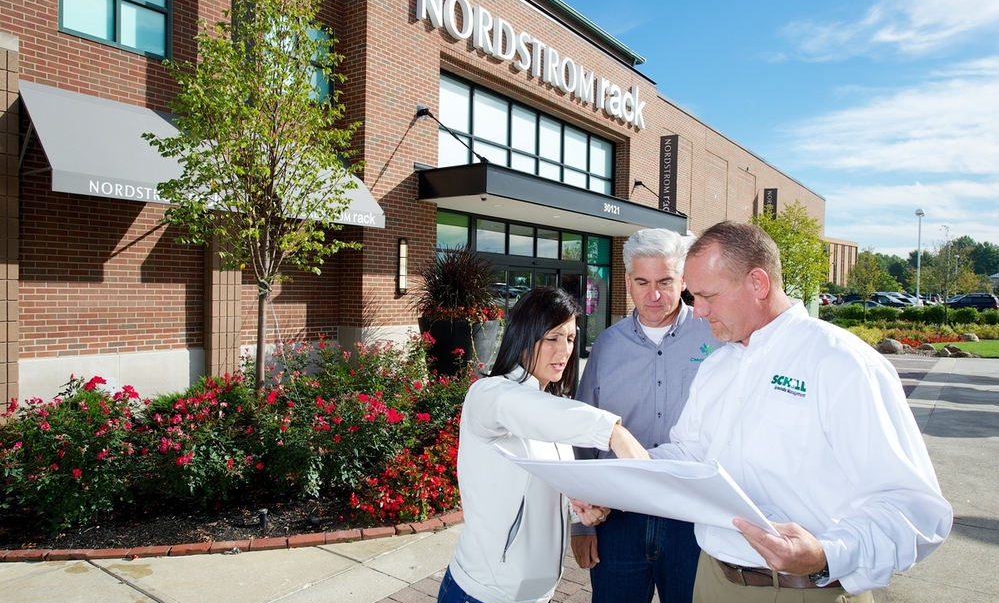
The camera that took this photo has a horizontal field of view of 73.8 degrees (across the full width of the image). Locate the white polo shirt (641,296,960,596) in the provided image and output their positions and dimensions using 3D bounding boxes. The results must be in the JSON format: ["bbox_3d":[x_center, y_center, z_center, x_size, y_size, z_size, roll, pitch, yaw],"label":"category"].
[{"bbox_3d":[0.570,0.255,1.340,0.400,0.540,0.580,0,2,-33],"label":"white polo shirt"}]

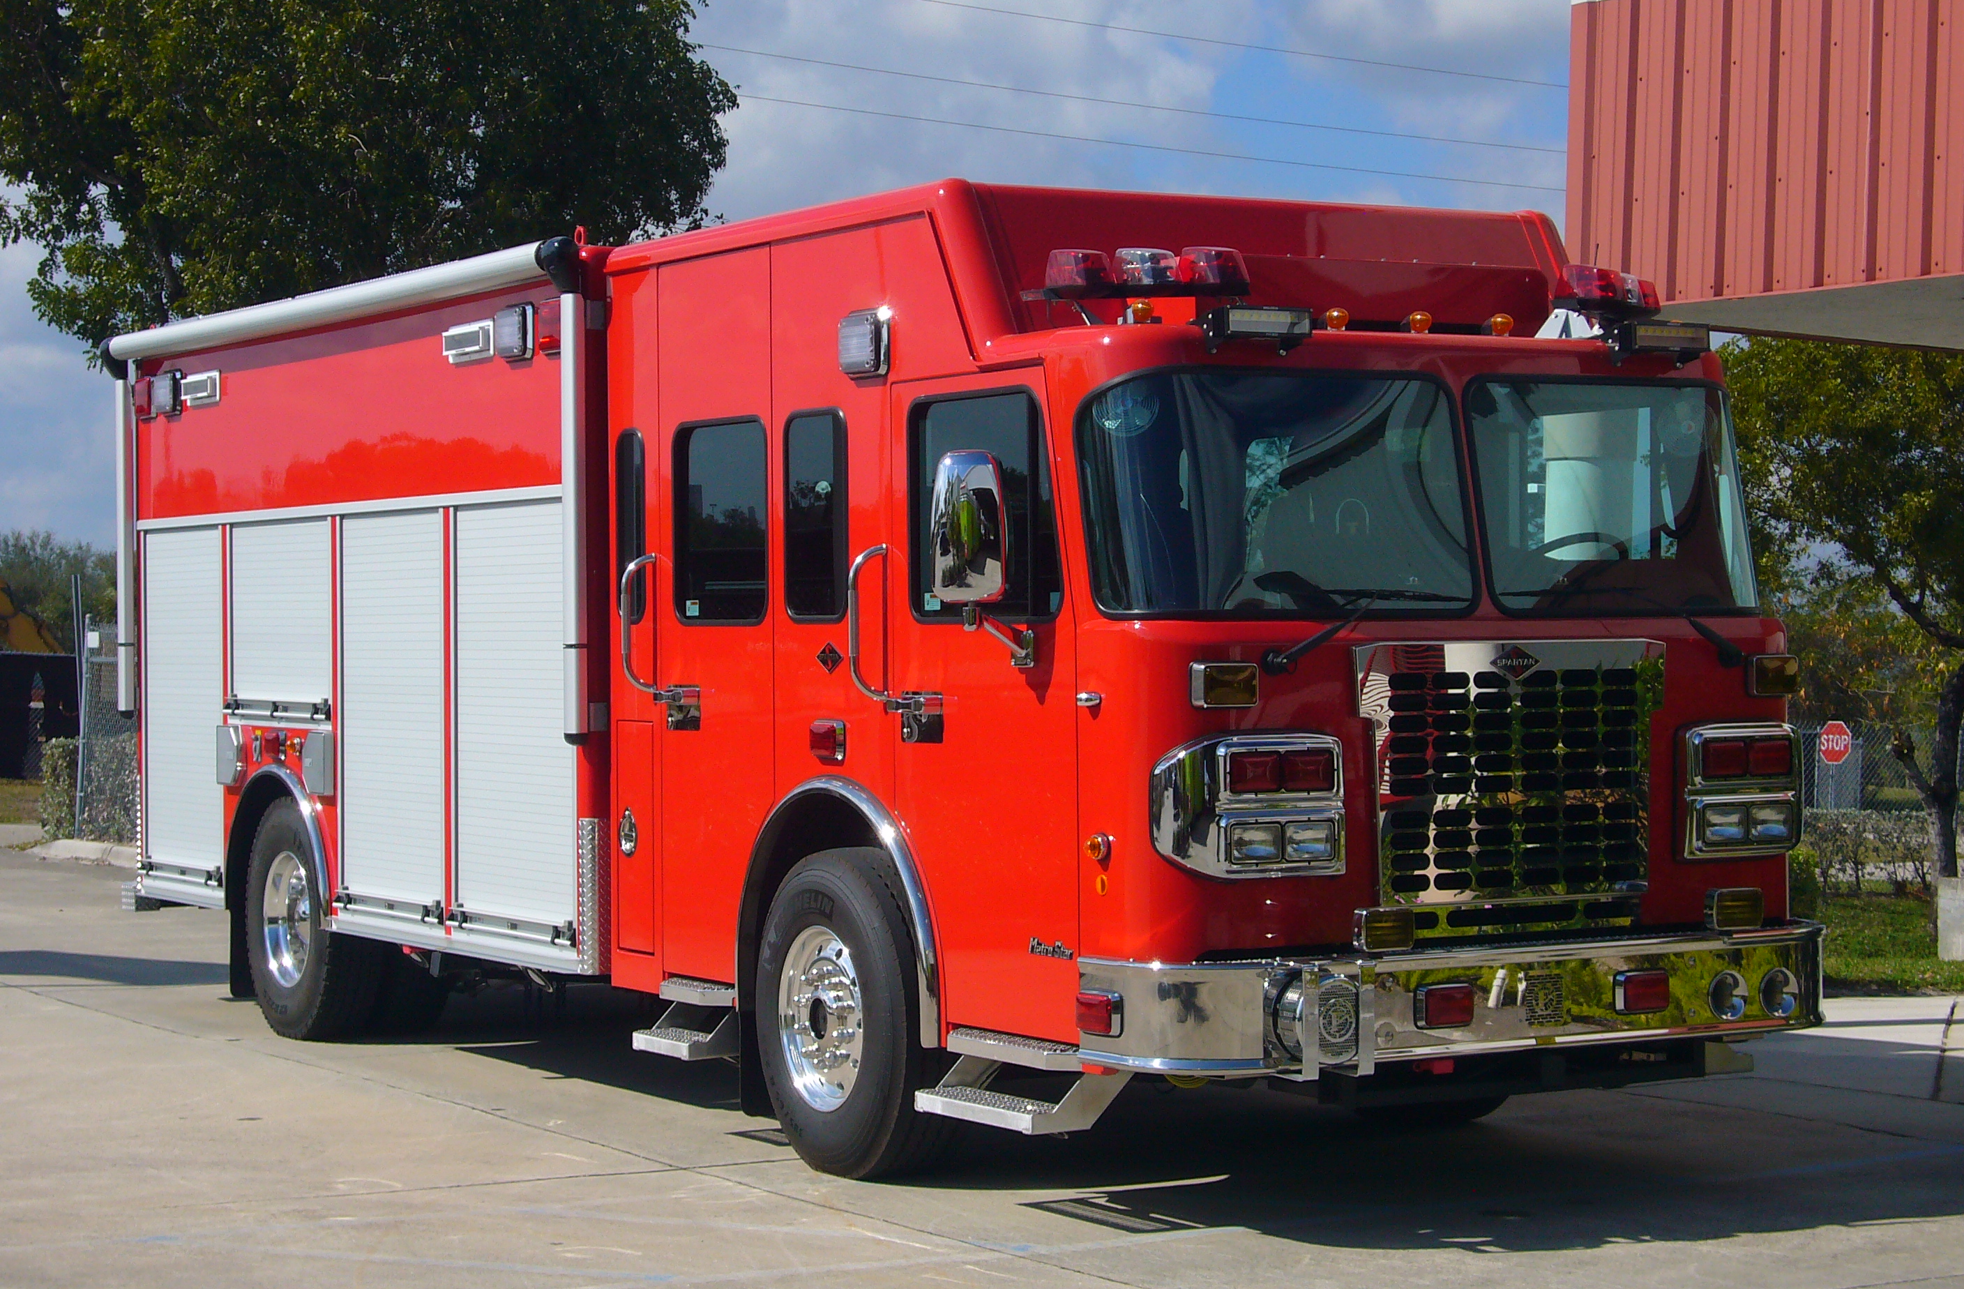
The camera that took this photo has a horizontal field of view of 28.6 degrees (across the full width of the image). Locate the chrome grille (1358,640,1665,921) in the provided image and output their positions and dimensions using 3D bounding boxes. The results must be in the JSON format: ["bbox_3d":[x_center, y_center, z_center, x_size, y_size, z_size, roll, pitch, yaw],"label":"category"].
[{"bbox_3d":[1.521,0.390,11.130,1.101,0.788,0.080,-1,0,-30],"label":"chrome grille"}]

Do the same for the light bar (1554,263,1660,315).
[{"bbox_3d":[1.978,-1.111,12.196,0.240,0.128,0.590,0,0,21],"label":"light bar"}]

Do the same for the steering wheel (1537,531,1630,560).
[{"bbox_3d":[1.781,-0.203,12.021,0.480,0.070,0.480,-1,-36,-30],"label":"steering wheel"}]

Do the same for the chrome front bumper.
[{"bbox_3d":[1.465,1.032,11.401,2.490,0.300,0.520,-1,0,-30],"label":"chrome front bumper"}]

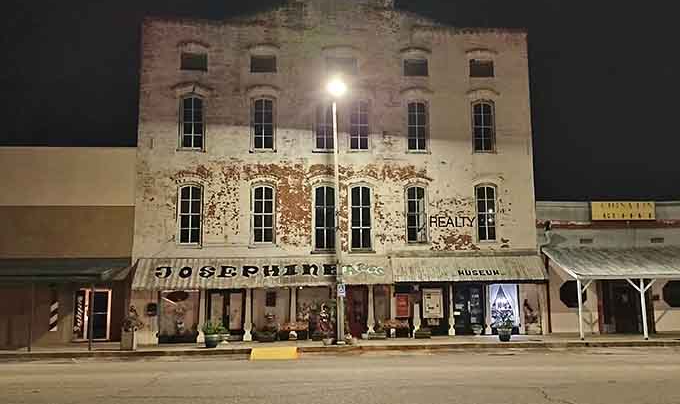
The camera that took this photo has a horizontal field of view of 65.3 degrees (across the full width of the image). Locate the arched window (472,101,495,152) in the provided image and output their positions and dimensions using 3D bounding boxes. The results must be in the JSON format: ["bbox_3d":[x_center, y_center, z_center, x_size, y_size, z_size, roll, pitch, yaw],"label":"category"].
[{"bbox_3d":[6.378,-3.361,23.532,1.026,2.357,0.180,0,-8,-5],"label":"arched window"}]

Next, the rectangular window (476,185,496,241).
[{"bbox_3d":[6.554,0.514,23.729,0.916,2.516,0.200,0,-7,-4],"label":"rectangular window"}]

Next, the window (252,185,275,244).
[{"bbox_3d":[-3.317,0.542,22.999,0.946,2.525,0.200,0,-7,-4],"label":"window"}]

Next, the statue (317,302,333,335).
[{"bbox_3d":[-0.647,4.902,22.126,0.668,1.310,0.500,0,-7,-4],"label":"statue"}]

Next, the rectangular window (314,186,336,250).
[{"bbox_3d":[-0.601,0.696,22.367,0.992,2.799,0.180,0,-8,-5],"label":"rectangular window"}]

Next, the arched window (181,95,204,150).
[{"bbox_3d":[-6.245,-3.356,22.458,0.996,2.379,0.180,0,-8,-5],"label":"arched window"}]

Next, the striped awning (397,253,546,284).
[{"bbox_3d":[5.573,2.849,22.786,6.580,1.140,0.850,0,-7,-6],"label":"striped awning"}]

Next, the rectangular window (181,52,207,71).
[{"bbox_3d":[-6.344,-6.115,23.086,1.126,0.905,0.180,0,-7,-6],"label":"rectangular window"}]

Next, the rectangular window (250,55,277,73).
[{"bbox_3d":[-3.430,-6.165,23.782,1.156,0.838,0.200,0,-7,-4],"label":"rectangular window"}]

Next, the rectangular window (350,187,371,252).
[{"bbox_3d":[0.945,0.695,23.035,0.987,2.833,0.180,0,-7,-6],"label":"rectangular window"}]

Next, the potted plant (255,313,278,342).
[{"bbox_3d":[-2.985,5.057,21.544,0.997,1.246,0.650,0,-7,-6],"label":"potted plant"}]

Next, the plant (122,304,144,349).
[{"bbox_3d":[-7.785,4.709,19.900,0.900,1.618,0.828,0,-8,-5],"label":"plant"}]

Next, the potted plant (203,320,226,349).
[{"bbox_3d":[-4.794,5.033,20.300,0.938,1.050,0.863,0,-8,-5],"label":"potted plant"}]

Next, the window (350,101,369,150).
[{"bbox_3d":[0.876,-3.382,23.526,0.874,2.206,0.180,0,-7,-6],"label":"window"}]

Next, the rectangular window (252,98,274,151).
[{"bbox_3d":[-3.328,-3.372,23.074,0.948,2.409,0.180,0,-7,-6],"label":"rectangular window"}]

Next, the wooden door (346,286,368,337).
[{"bbox_3d":[0.737,4.544,22.009,0.898,2.199,0.100,0,-8,-5],"label":"wooden door"}]

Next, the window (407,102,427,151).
[{"bbox_3d":[3.456,-3.411,23.964,0.916,2.314,0.200,0,-7,-4],"label":"window"}]

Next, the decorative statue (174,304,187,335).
[{"bbox_3d":[-6.787,5.000,22.571,0.501,1.337,0.400,0,-7,-4],"label":"decorative statue"}]

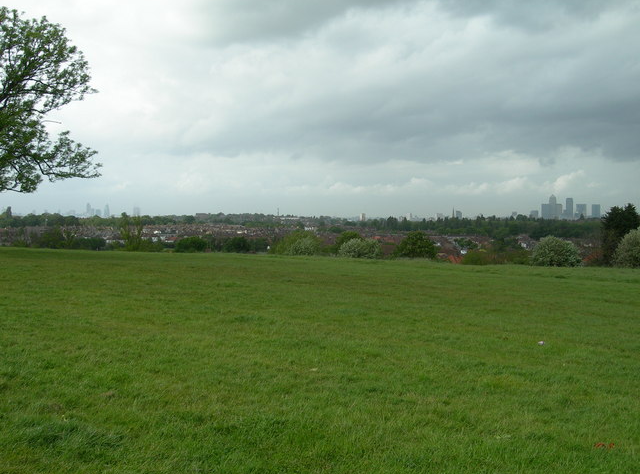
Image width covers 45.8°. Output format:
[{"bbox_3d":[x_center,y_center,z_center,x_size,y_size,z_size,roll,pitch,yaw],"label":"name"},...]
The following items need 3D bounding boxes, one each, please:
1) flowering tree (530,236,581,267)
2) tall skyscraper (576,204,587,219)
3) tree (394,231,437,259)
[{"bbox_3d":[26.150,1.660,84.000,5.500,3.600,5.200,0,2,0],"label":"flowering tree"},{"bbox_3d":[1999.000,-174.920,5790.000,67.000,151.000,50.000,0,2,8],"label":"tall skyscraper"},{"bbox_3d":[12.980,1.430,103.000,5.600,4.300,5.400,0,2,0],"label":"tree"}]

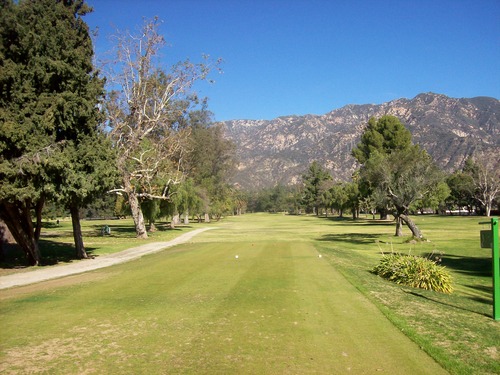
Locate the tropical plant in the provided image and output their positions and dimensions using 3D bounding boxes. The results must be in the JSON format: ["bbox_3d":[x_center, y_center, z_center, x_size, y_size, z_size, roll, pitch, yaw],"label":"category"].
[{"bbox_3d":[4.131,2.123,13.300,1.200,0.680,3.200,1,-2,-14],"label":"tropical plant"}]

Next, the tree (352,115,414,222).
[{"bbox_3d":[20.973,-3.154,82.000,9.600,16.800,9.400,0,-2,0],"label":"tree"}]

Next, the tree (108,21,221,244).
[{"bbox_3d":[-6.058,-4.085,36.000,7.700,15.200,7.300,0,-2,0],"label":"tree"}]

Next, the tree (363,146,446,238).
[{"bbox_3d":[10.118,0.299,34.500,5.600,6.000,5.400,0,-2,0],"label":"tree"}]

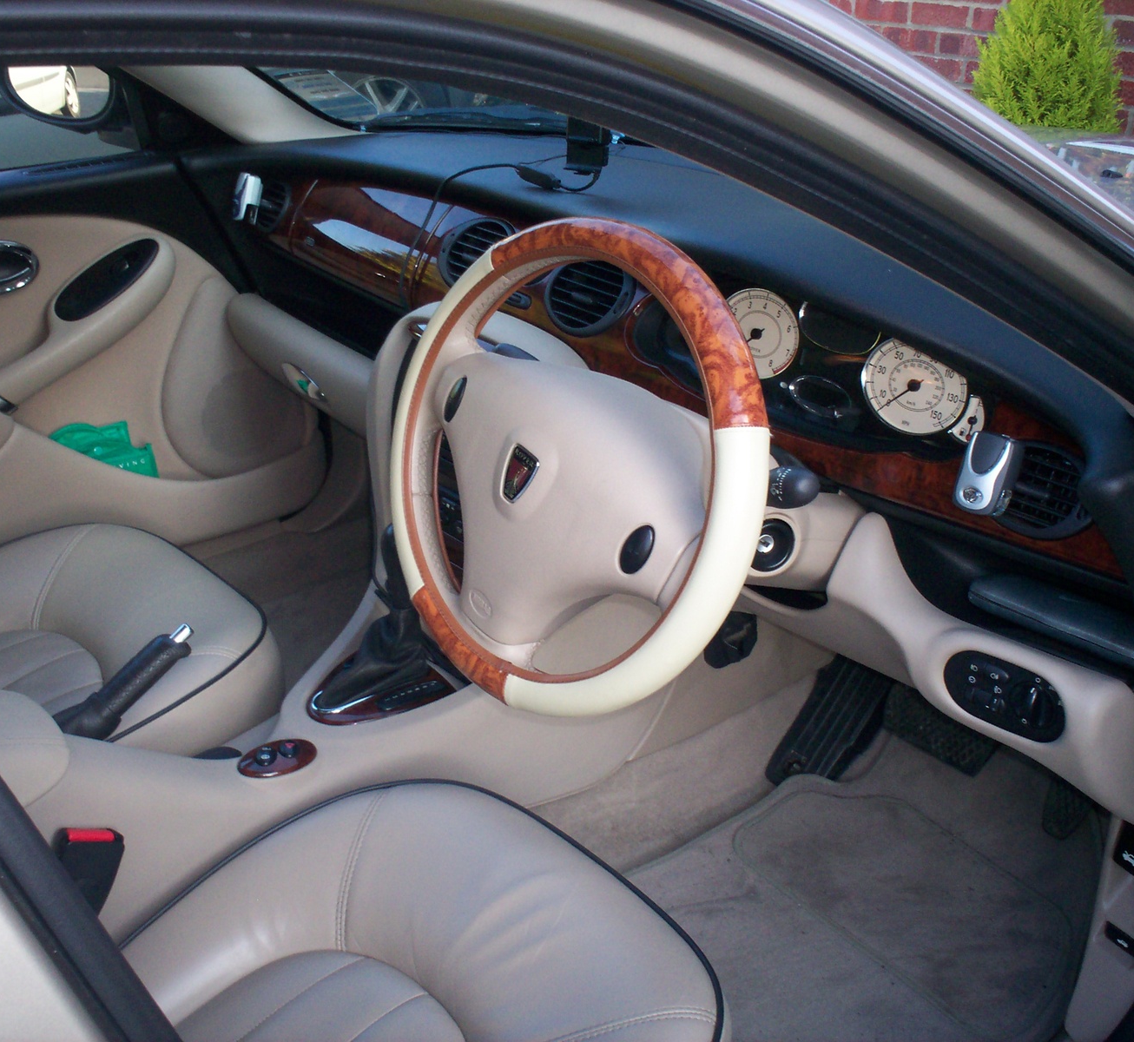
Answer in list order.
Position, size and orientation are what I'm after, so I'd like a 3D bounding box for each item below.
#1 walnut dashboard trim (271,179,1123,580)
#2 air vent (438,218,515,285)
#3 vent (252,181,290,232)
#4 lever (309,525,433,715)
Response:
[{"bbox_3d":[-0.017,-0.239,1.552,0.118,0.157,1.370,-19,32,-35],"label":"walnut dashboard trim"},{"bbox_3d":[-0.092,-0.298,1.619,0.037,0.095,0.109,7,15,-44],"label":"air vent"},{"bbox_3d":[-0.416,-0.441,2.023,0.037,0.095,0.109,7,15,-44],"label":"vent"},{"bbox_3d":[-0.203,0.096,1.572,0.160,0.190,0.088,-19,32,-35],"label":"lever"}]

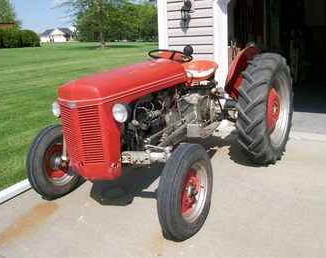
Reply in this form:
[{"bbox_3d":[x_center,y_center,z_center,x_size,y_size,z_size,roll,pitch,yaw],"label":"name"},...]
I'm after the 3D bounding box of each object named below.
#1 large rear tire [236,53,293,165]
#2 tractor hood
[{"bbox_3d":[1.155,-0.210,3.930,0.295,1.224,1.224,7,17,33],"label":"large rear tire"},{"bbox_3d":[-0.298,-0.395,2.915,0.460,0.250,1.220,7,20,33],"label":"tractor hood"}]

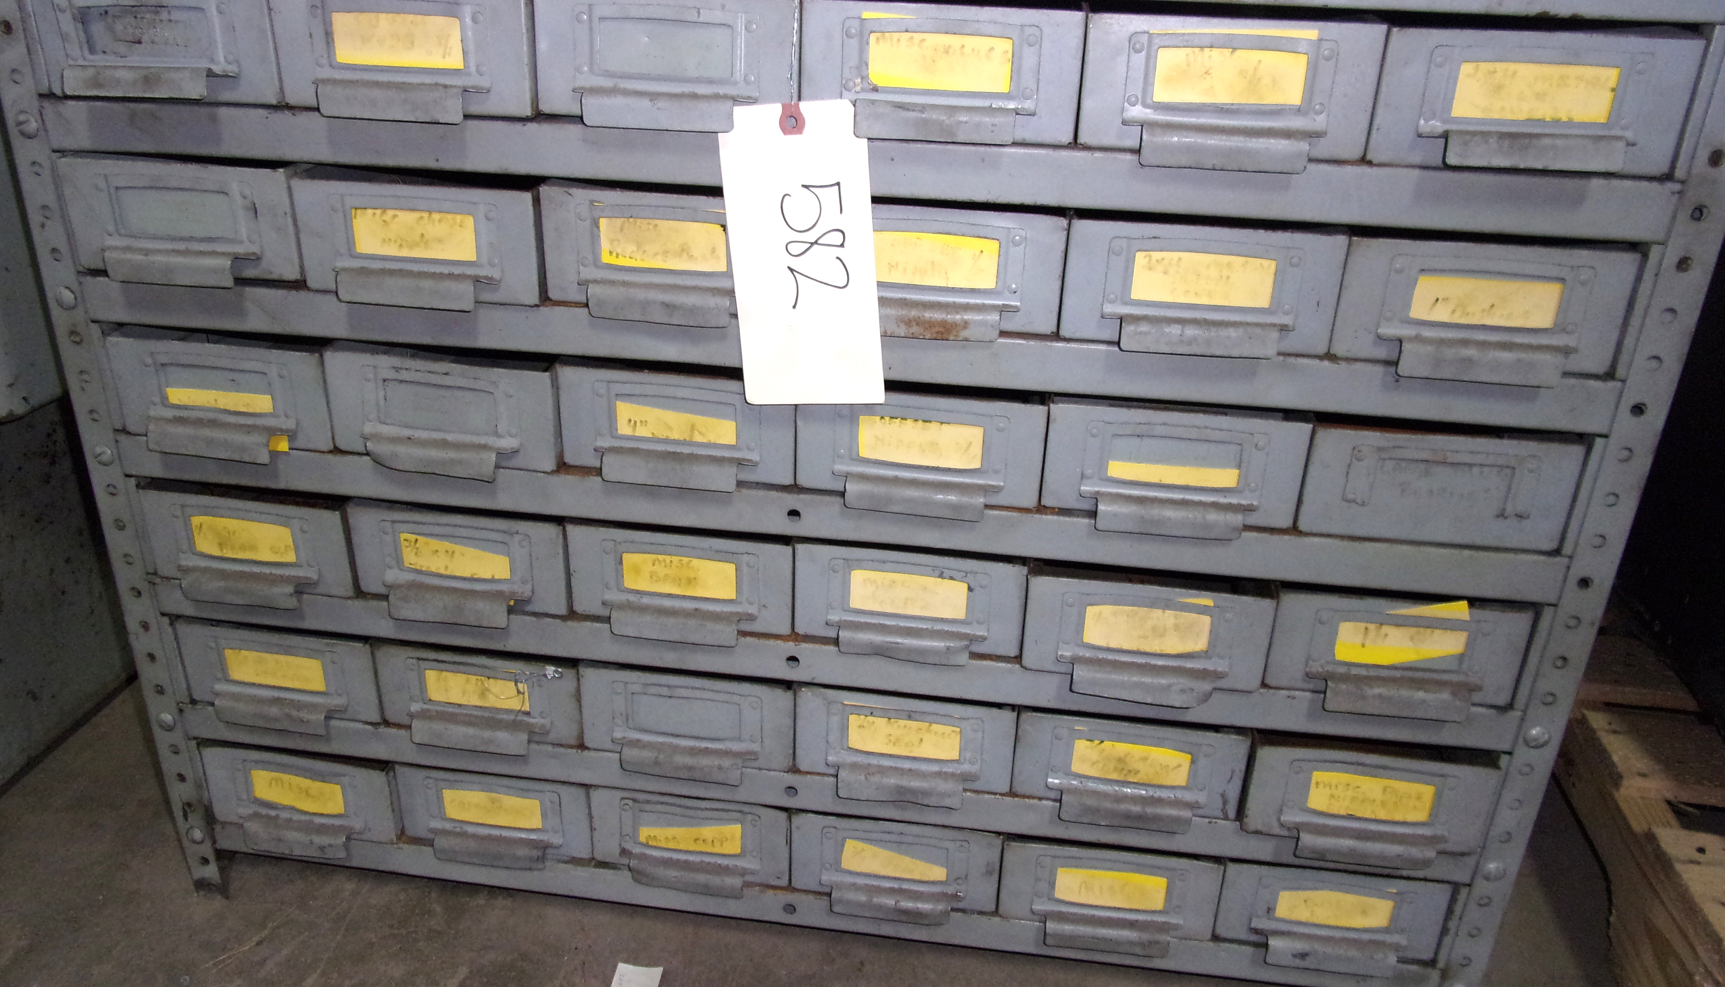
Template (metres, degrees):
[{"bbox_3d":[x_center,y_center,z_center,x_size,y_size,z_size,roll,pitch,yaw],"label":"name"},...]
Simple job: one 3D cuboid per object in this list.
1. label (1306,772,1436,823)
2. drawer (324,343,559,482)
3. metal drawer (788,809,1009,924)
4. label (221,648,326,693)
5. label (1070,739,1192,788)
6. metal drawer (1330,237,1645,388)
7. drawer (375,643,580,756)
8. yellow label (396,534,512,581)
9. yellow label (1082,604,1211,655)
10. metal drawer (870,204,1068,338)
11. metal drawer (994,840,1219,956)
[{"bbox_3d":[0.308,0.184,0.724,0.073,0.028,0.004,5,24,6],"label":"label"},{"bbox_3d":[-0.234,-0.110,0.857,0.143,0.067,0.338,5,24,6],"label":"drawer"},{"bbox_3d":[0.039,0.200,0.923,0.142,0.068,0.290,5,24,6],"label":"metal drawer"},{"bbox_3d":[-0.403,0.122,0.820,0.073,0.026,0.002,5,24,6],"label":"label"},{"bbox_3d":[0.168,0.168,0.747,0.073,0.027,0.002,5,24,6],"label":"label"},{"bbox_3d":[0.335,-0.145,0.728,0.141,0.063,0.290,5,24,6],"label":"metal drawer"},{"bbox_3d":[-0.239,0.086,0.914,0.140,0.070,0.290,5,24,6],"label":"drawer"},{"bbox_3d":[-0.259,0.041,0.762,0.073,0.026,0.002,5,24,6],"label":"yellow label"},{"bbox_3d":[0.168,0.080,0.703,0.073,0.026,0.002,5,24,6],"label":"yellow label"},{"bbox_3d":[0.058,-0.183,0.795,0.143,0.067,0.338,5,24,6],"label":"metal drawer"},{"bbox_3d":[0.181,0.215,0.908,0.141,0.065,0.290,5,24,6],"label":"metal drawer"}]

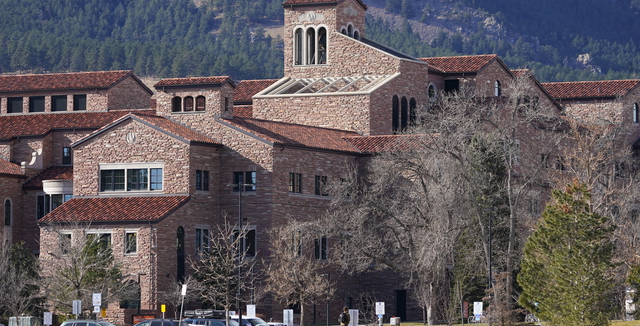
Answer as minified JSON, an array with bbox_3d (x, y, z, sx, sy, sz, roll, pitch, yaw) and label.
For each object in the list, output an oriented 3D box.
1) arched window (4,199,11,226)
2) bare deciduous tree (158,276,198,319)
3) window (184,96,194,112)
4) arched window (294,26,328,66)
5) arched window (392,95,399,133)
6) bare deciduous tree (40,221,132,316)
[{"bbox_3d":[-24.709,3.921,297.000,0.250,2.150,0.900,-2,-4,28],"label":"arched window"},{"bbox_3d":[-9.139,8.912,243.000,2.700,3.200,2.700,0,-3,0],"label":"bare deciduous tree"},{"bbox_3d":[-9.427,-4.219,270.400,0.800,1.180,0.250,-2,-4,27],"label":"window"},{"bbox_3d":[-0.650,-8.903,286.500,2.950,3.150,0.400,-2,-4,28],"label":"arched window"},{"bbox_3d":[5.714,-3.676,283.000,0.250,2.900,1.050,-2,-4,28],"label":"arched window"},{"bbox_3d":[-14.636,7.019,236.000,5.800,6.600,5.800,0,-3,0],"label":"bare deciduous tree"}]

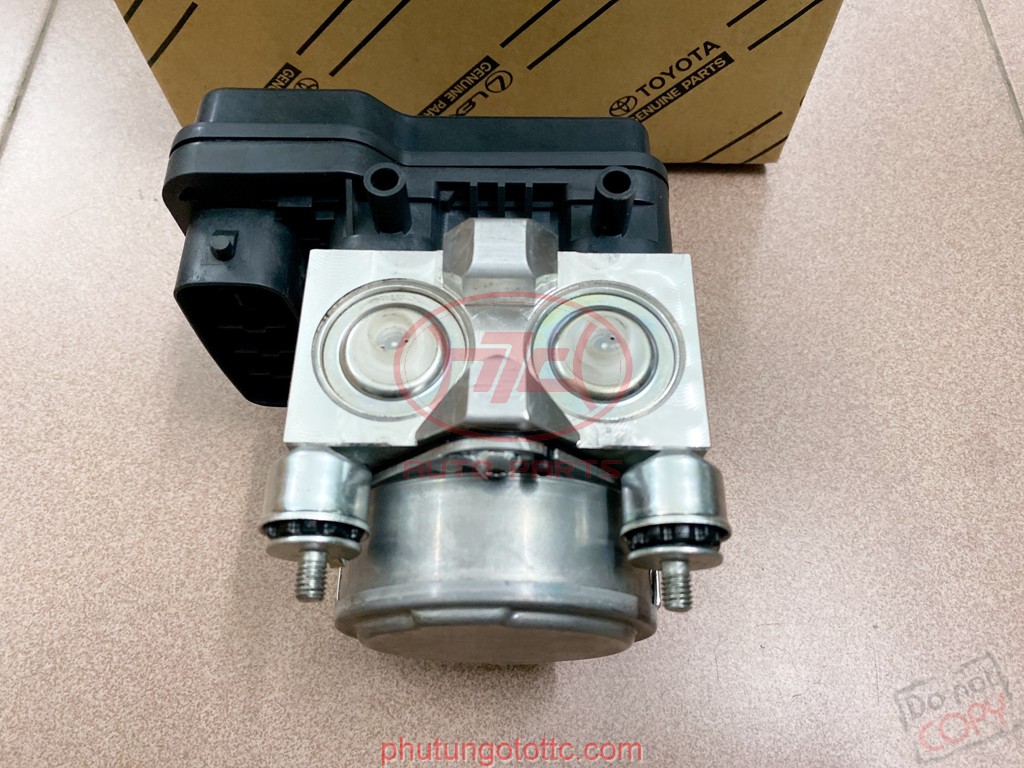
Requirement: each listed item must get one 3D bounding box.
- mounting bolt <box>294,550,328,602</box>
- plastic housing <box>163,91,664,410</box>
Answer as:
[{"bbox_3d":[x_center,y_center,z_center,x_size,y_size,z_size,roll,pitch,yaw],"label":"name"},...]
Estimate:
[{"bbox_3d":[-0.041,0.040,0.160,0.006,0.006,0.009,1,66,0],"label":"mounting bolt"},{"bbox_3d":[-0.022,-0.032,0.212,0.121,0.085,0.050,0,65,1],"label":"plastic housing"}]

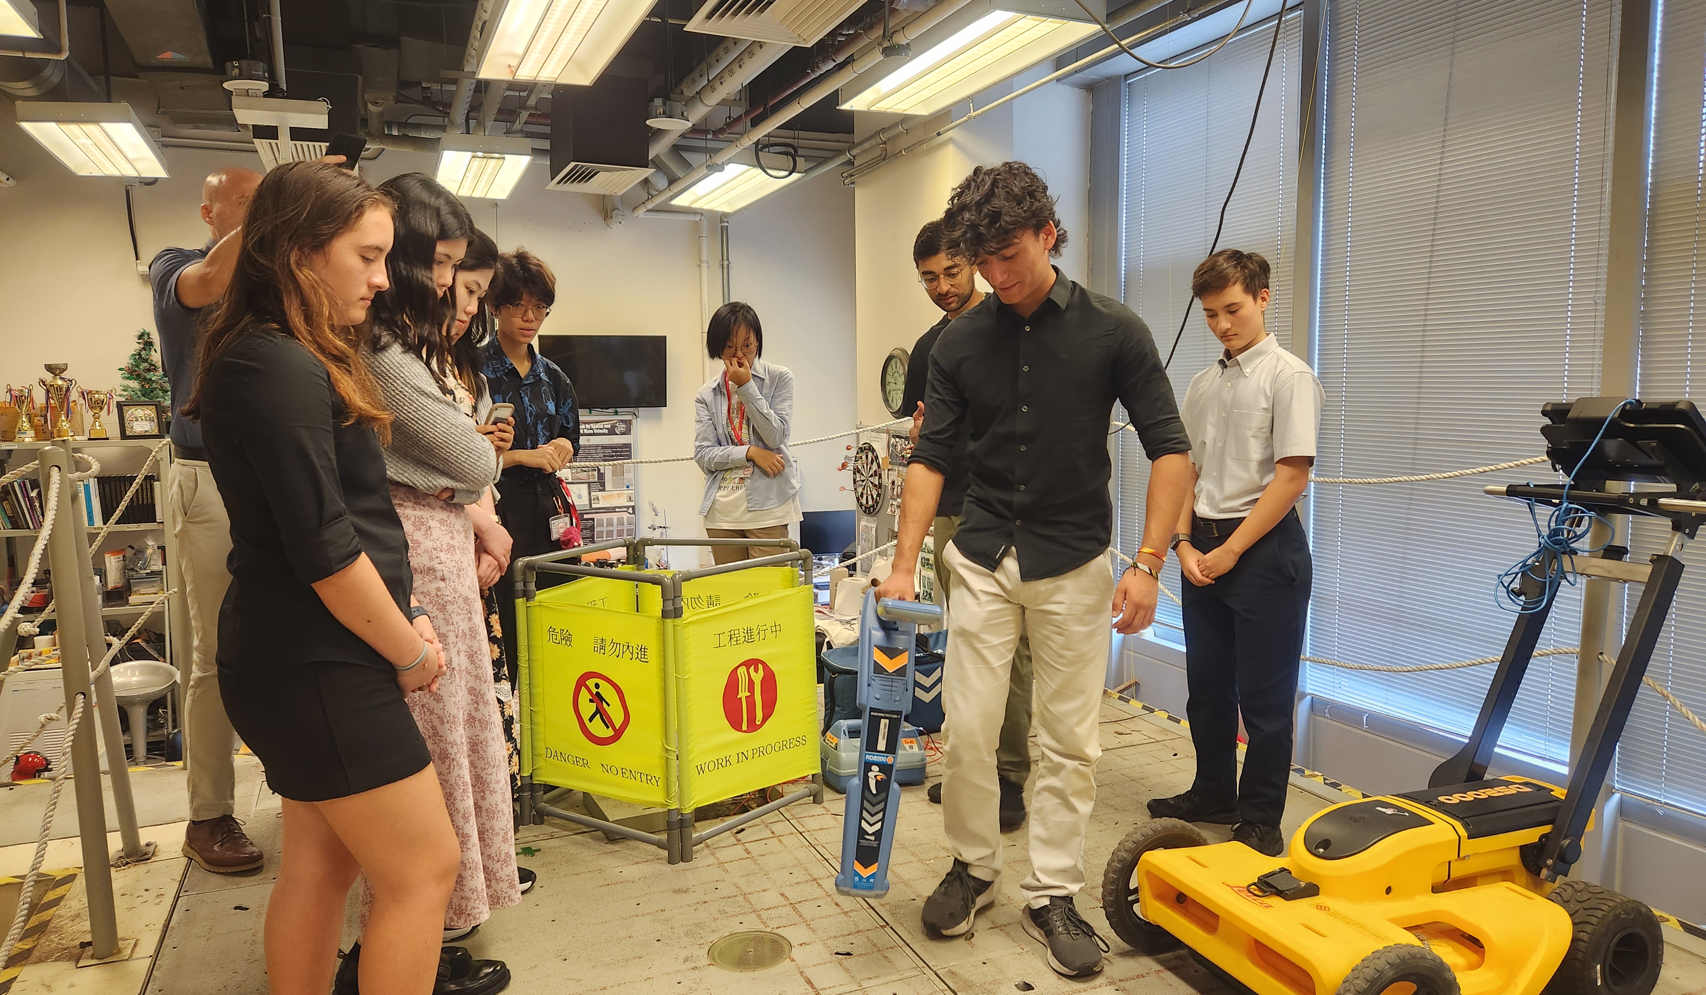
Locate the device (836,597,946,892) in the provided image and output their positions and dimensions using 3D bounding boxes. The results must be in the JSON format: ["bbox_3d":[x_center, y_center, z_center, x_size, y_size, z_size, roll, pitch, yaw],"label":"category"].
[{"bbox_3d":[0.074,0.526,2.330,0.135,0.665,0.260,3,6,-20],"label":"device"}]

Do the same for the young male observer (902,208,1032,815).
[{"bbox_3d":[0.355,0.087,3.390,0.480,1.760,0.400,1,5,18],"label":"young male observer"}]

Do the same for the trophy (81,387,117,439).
[{"bbox_3d":[-3.905,-0.437,5.873,0.150,0.275,0.095,-4,7,-23],"label":"trophy"}]

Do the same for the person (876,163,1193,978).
[{"bbox_3d":[0.398,0.142,2.554,0.670,1.745,0.460,0,6,14],"label":"person"}]

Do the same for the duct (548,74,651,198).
[{"bbox_3d":[-1.362,-1.907,6.005,0.440,0.450,0.830,-4,7,-23],"label":"duct"}]

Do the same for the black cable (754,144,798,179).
[{"bbox_3d":[-0.368,-1.615,5.450,0.210,0.180,0.080,-2,5,-24],"label":"black cable"}]

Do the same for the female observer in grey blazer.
[{"bbox_3d":[-0.419,0.045,4.500,0.430,1.640,0.330,-1,5,-7],"label":"female observer in grey blazer"}]

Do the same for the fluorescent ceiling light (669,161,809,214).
[{"bbox_3d":[-0.672,-1.725,6.300,0.405,0.085,1.210,-2,5,-24],"label":"fluorescent ceiling light"}]

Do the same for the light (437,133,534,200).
[{"bbox_3d":[-1.856,-1.625,5.623,0.390,0.090,1.220,-4,7,-23],"label":"light"}]

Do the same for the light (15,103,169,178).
[{"bbox_3d":[-3.509,-1.652,5.303,0.405,0.085,1.210,-2,5,-24],"label":"light"}]

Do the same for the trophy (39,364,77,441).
[{"bbox_3d":[-4.067,-0.486,5.798,0.160,0.390,0.110,-4,7,-23],"label":"trophy"}]

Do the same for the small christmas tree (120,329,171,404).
[{"bbox_3d":[-3.774,-0.601,6.050,0.310,0.600,0.310,-2,5,-24],"label":"small christmas tree"}]

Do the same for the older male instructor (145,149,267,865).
[{"bbox_3d":[-1.663,0.077,3.060,0.520,1.850,0.520,3,7,31],"label":"older male instructor"}]

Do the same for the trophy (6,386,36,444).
[{"bbox_3d":[-4.213,-0.424,5.742,0.135,0.290,0.100,-4,7,-23],"label":"trophy"}]

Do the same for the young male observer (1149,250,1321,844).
[{"bbox_3d":[1.042,0.138,3.100,0.390,1.610,0.480,-6,8,-38],"label":"young male observer"}]

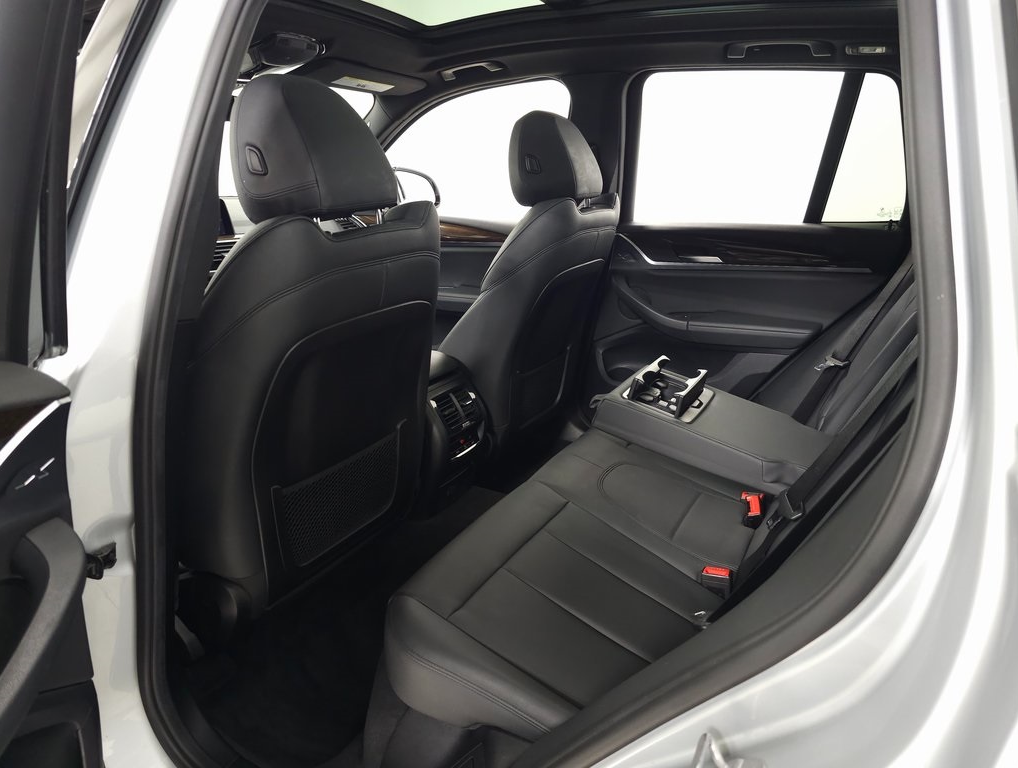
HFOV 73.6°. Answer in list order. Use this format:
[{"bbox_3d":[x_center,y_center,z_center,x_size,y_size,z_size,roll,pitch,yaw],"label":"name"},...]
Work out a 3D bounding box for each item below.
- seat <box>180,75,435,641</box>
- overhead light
[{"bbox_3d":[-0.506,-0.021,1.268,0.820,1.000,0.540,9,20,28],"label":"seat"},{"bbox_3d":[0.749,-0.690,1.406,0.095,0.028,0.025,9,20,28],"label":"overhead light"}]

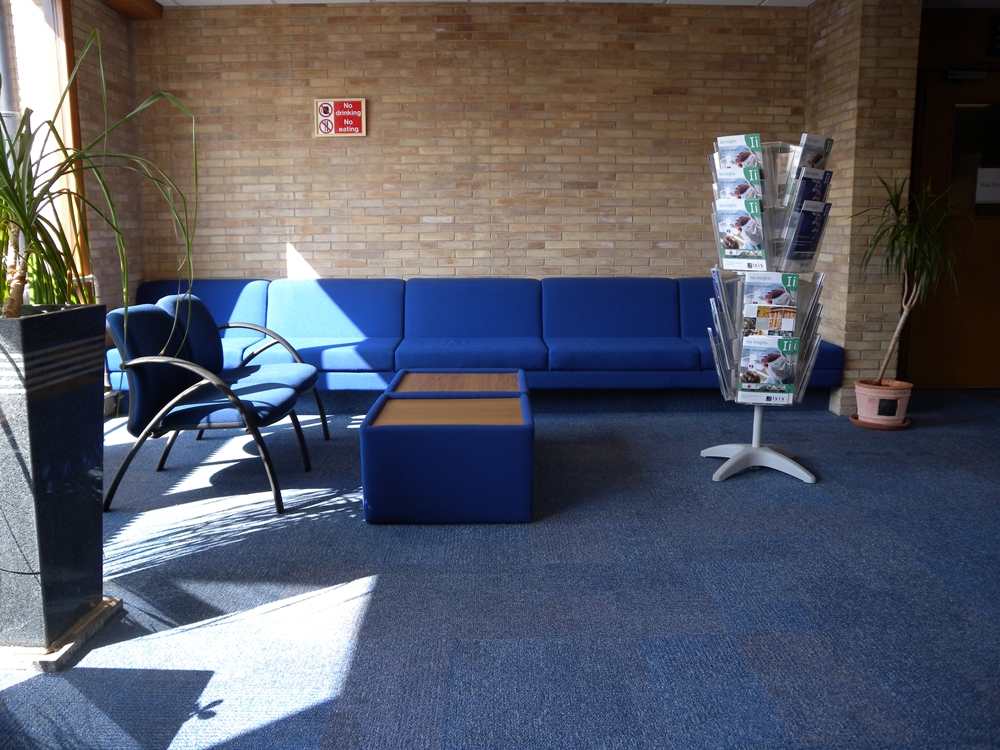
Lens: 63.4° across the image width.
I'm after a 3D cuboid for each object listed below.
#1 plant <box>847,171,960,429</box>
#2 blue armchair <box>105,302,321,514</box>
[{"bbox_3d":[2.201,-0.405,4.468,0.583,1.347,0.563,0,10,0],"label":"plant"},{"bbox_3d":[-1.186,0.049,3.537,0.713,0.770,1.166,0,10,-1],"label":"blue armchair"}]

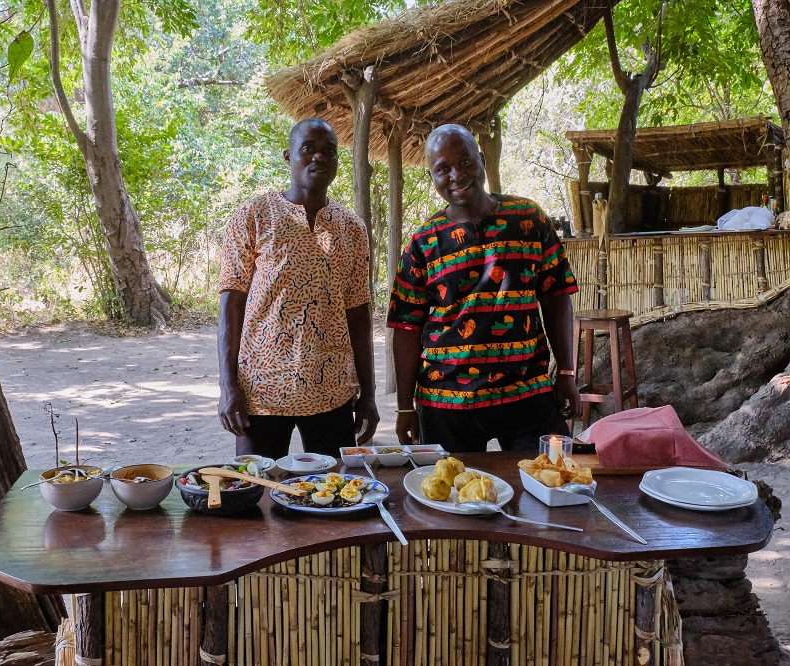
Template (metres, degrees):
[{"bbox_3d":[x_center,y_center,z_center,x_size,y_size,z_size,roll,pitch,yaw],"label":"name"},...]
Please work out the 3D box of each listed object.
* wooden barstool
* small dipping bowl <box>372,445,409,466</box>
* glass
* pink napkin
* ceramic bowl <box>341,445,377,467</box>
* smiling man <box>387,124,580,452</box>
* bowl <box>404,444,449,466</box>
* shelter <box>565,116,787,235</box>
[{"bbox_3d":[1.264,0.279,5.423,0.385,0.790,0.385,2,9,12],"label":"wooden barstool"},{"bbox_3d":[-0.005,0.304,2.208,0.086,0.037,0.082,-1,9,-5],"label":"small dipping bowl"},{"bbox_3d":[0.385,0.295,2.124,0.081,0.080,0.081,0,9,0],"label":"glass"},{"bbox_3d":[0.627,0.246,2.219,0.325,0.115,0.230,0,9,2],"label":"pink napkin"},{"bbox_3d":[-0.089,0.305,2.200,0.086,0.037,0.082,-1,9,-5],"label":"ceramic bowl"},{"bbox_3d":[0.265,0.240,2.699,0.563,1.700,0.360,1,9,5],"label":"smiling man"},{"bbox_3d":[0.078,0.302,2.217,0.086,0.037,0.082,-1,9,-5],"label":"bowl"},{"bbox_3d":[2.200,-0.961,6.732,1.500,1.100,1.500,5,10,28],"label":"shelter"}]

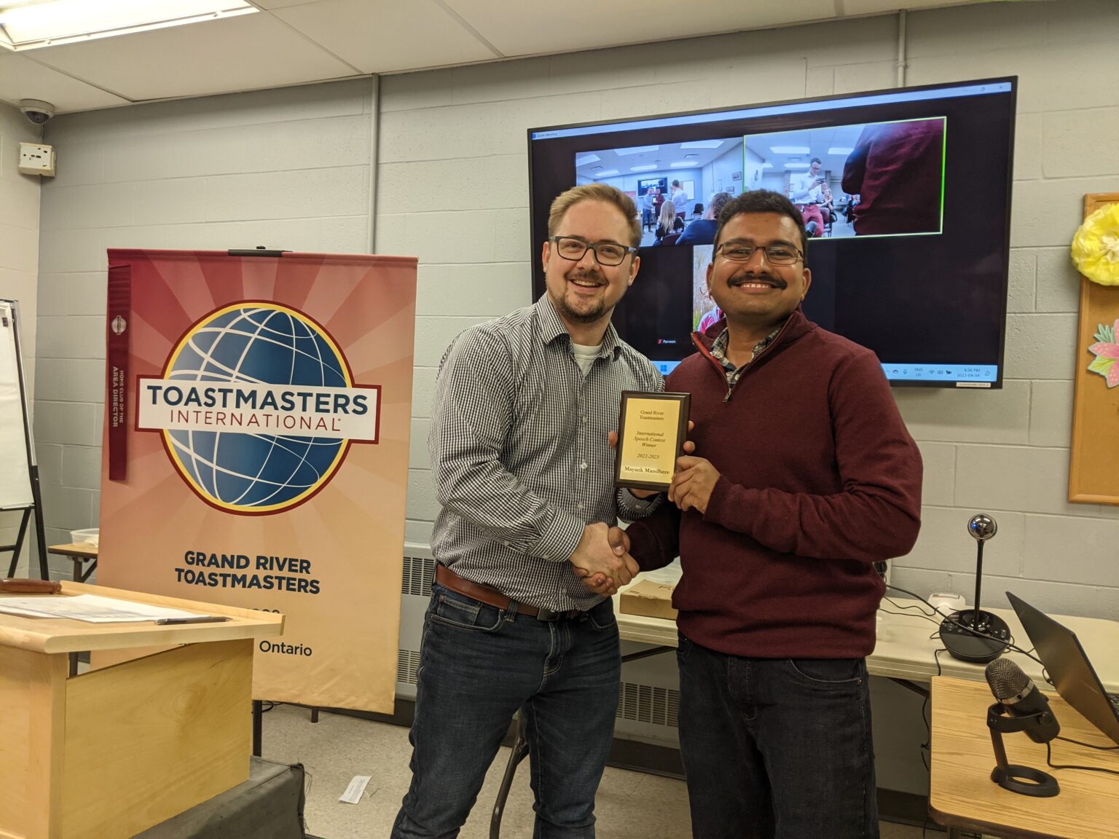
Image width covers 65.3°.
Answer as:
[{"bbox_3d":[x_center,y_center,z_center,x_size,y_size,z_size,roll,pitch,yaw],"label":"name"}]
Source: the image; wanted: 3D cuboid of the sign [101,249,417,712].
[{"bbox_3d":[-0.853,0.156,2.397,0.909,1.226,0.030,3,1,9],"label":"sign"}]

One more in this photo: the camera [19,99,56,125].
[{"bbox_3d":[-2.403,-1.401,4.016,0.137,0.085,0.137,2,1,-24],"label":"camera"}]

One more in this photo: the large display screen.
[{"bbox_3d":[0.580,-0.533,2.712,1.460,0.843,0.060,2,8,24],"label":"large display screen"}]

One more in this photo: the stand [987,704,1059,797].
[{"bbox_3d":[0.763,0.529,1.428,0.107,0.125,0.092,2,1,14],"label":"stand"}]

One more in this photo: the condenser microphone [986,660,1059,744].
[{"bbox_3d":[0.758,0.461,1.429,0.064,0.141,0.062,-32,-8,12],"label":"condenser microphone"}]

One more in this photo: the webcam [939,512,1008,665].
[{"bbox_3d":[1.003,0.396,2.100,0.154,0.348,0.154,3,1,29],"label":"webcam"}]

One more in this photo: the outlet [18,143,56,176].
[{"bbox_3d":[-2.407,-1.196,4.020,0.130,0.112,0.110,2,1,-24],"label":"outlet"}]

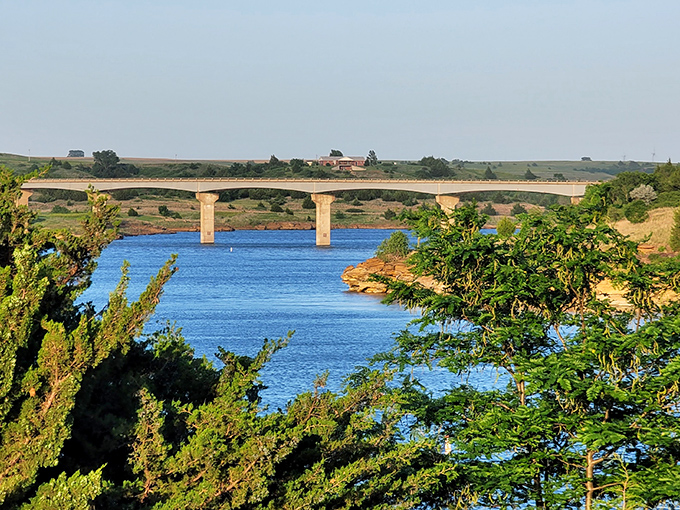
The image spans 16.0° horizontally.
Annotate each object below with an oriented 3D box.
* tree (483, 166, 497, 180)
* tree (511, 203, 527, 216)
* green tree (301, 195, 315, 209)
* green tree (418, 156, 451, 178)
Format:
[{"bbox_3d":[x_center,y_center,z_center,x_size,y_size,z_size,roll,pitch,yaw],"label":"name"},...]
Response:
[{"bbox_3d":[80.080,-43.670,1290.000,6.940,6.940,6.940,0,2,0],"label":"tree"},{"bbox_3d":[74.450,-18.720,1005.000,6.660,5.410,6.240,0,2,0],"label":"tree"},{"bbox_3d":[-13.560,-22.680,1040.000,6.240,5.600,6.030,0,2,0],"label":"green tree"},{"bbox_3d":[50.330,-46.350,1280.000,16.950,11.650,14.300,0,2,0],"label":"green tree"}]

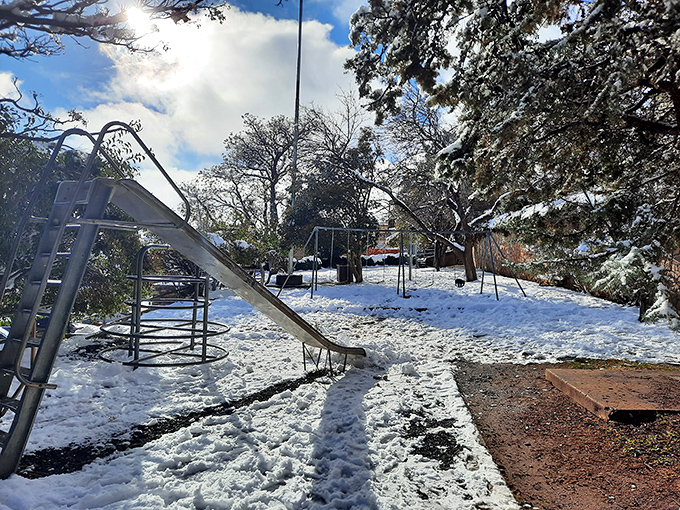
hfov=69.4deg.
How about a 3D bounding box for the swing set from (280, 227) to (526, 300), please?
[{"bbox_3d":[2.220,0.310,17.200,8.600,2.400,2.050,1,1,1],"label":"swing set"}]

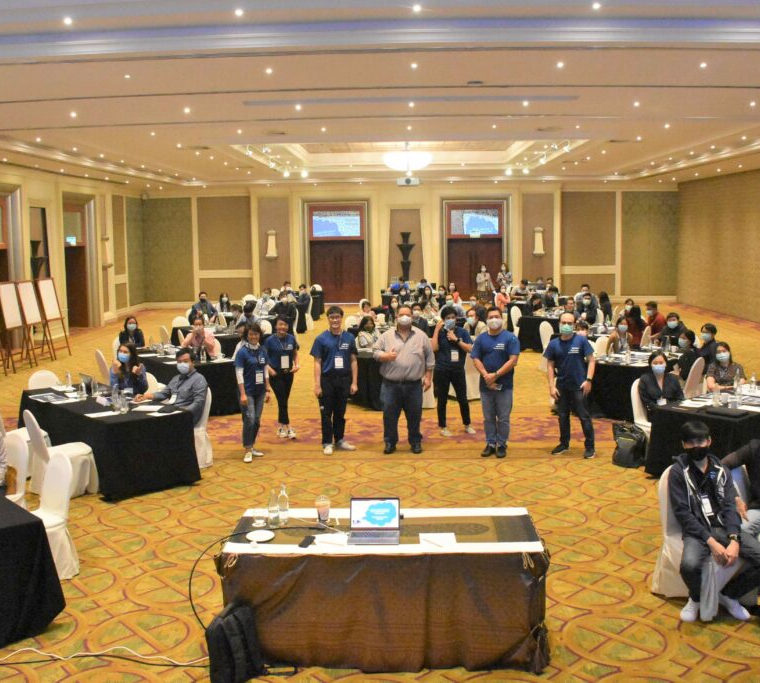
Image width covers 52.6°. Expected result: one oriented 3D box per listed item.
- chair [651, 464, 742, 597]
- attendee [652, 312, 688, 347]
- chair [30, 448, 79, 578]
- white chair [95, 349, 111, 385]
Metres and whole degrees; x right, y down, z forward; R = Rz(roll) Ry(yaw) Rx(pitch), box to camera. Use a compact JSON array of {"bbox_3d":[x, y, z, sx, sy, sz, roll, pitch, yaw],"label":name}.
[{"bbox_3d":[2.271,1.333,5.295,0.470,0.930,0.560,-6,10,-35],"label":"chair"},{"bbox_3d":[4.870,0.130,12.920,0.520,1.240,0.750,4,9,30],"label":"attendee"},{"bbox_3d":[-2.635,1.356,5.764,0.540,0.940,0.460,-8,11,-44],"label":"chair"},{"bbox_3d":[-3.770,0.558,11.076,0.570,0.940,0.460,-8,11,-43],"label":"white chair"}]

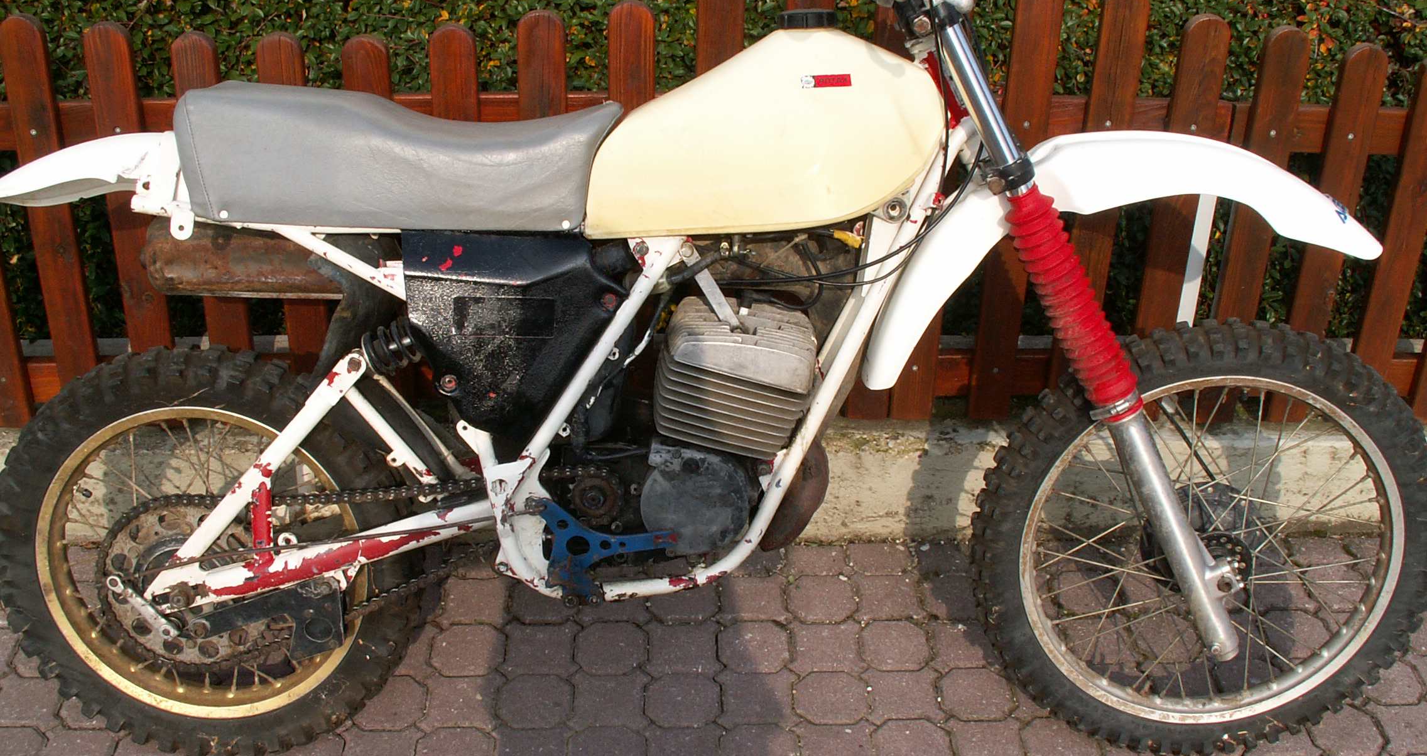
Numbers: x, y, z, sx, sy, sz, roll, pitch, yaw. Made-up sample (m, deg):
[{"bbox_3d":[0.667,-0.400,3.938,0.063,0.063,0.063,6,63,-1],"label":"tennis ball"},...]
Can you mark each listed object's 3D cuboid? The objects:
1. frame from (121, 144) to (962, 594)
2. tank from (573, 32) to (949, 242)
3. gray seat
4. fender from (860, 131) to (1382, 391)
[{"bbox_3d":[-0.232,-0.024,2.006,1.110,0.650,0.260,0,17,-1],"label":"frame"},{"bbox_3d":[0.066,-0.332,1.917,0.475,0.265,0.290,0,17,-1],"label":"tank"},{"bbox_3d":[-0.407,-0.298,1.917,0.570,0.180,0.220,0,17,-1],"label":"gray seat"},{"bbox_3d":[0.561,-0.165,1.981,0.725,0.342,0.150,0,17,1],"label":"fender"}]

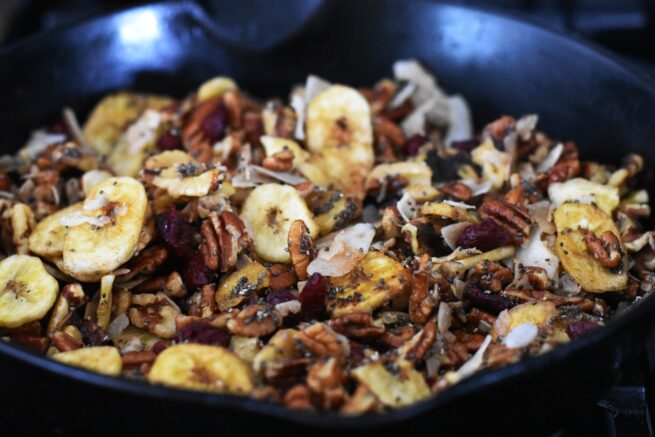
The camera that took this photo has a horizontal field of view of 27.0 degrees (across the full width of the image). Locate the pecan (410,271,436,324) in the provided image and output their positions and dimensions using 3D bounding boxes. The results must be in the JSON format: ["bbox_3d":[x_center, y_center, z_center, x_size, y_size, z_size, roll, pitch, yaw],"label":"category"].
[{"bbox_3d":[0.032,0.027,0.463,0.010,0.009,0.021,2,57,4],"label":"pecan"}]

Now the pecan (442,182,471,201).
[{"bbox_3d":[0.047,-0.010,0.498,0.013,0.008,0.010,-1,32,0],"label":"pecan"}]

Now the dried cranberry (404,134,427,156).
[{"bbox_3d":[0.036,-0.030,0.554,0.011,0.009,0.012,15,35,24],"label":"dried cranberry"}]

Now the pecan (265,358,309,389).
[{"bbox_3d":[-0.013,0.048,0.422,0.017,0.009,0.013,-7,32,-10],"label":"pecan"}]

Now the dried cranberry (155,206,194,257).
[{"bbox_3d":[-0.053,0.005,0.480,0.013,0.017,0.010,-12,11,7],"label":"dried cranberry"}]

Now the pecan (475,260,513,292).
[{"bbox_3d":[0.058,0.020,0.475,0.014,0.009,0.011,15,35,23],"label":"pecan"}]

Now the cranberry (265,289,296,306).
[{"bbox_3d":[-0.015,0.026,0.448,0.011,0.007,0.009,-1,32,0],"label":"cranberry"}]

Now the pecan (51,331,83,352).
[{"bbox_3d":[-0.087,0.041,0.455,0.011,0.007,0.008,27,52,24],"label":"pecan"}]

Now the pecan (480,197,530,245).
[{"bbox_3d":[0.066,0.001,0.500,0.014,0.009,0.023,-21,42,-30],"label":"pecan"}]

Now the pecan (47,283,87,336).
[{"bbox_3d":[-0.084,0.029,0.441,0.011,0.018,0.009,24,1,-15],"label":"pecan"}]

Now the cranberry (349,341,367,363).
[{"bbox_3d":[0.009,0.043,0.437,0.009,0.008,0.011,0,32,1],"label":"cranberry"}]

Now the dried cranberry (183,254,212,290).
[{"bbox_3d":[-0.046,0.019,0.484,0.011,0.010,0.013,2,47,4],"label":"dried cranberry"}]

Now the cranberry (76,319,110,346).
[{"bbox_3d":[-0.076,0.037,0.444,0.012,0.008,0.010,20,37,30],"label":"cranberry"}]

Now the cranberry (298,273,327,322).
[{"bbox_3d":[-0.005,0.026,0.445,0.009,0.016,0.009,7,7,-5],"label":"cranberry"}]

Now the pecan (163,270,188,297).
[{"bbox_3d":[-0.052,0.022,0.460,0.009,0.009,0.010,-1,32,0],"label":"pecan"}]

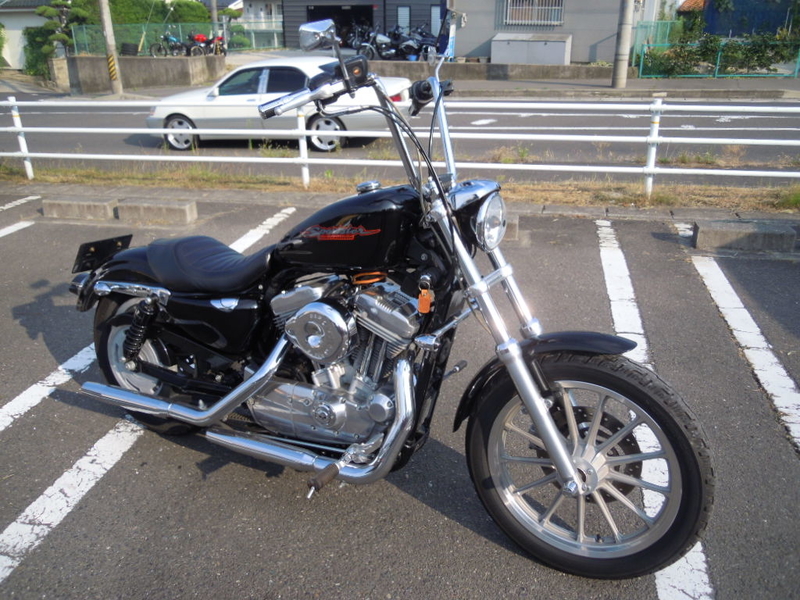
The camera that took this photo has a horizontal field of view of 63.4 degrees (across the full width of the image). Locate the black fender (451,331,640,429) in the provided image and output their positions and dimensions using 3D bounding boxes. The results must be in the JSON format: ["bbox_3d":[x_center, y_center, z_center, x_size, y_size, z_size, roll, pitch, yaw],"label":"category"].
[{"bbox_3d":[0.383,0.249,1.774,0.475,0.385,0.140,12,18,26],"label":"black fender"}]

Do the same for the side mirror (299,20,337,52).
[{"bbox_3d":[-0.178,-0.589,1.446,0.040,0.075,0.110,23,33,37],"label":"side mirror"}]

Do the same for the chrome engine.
[{"bbox_3d":[-0.162,0.160,2.015,0.550,0.500,0.400,11,16,23],"label":"chrome engine"}]

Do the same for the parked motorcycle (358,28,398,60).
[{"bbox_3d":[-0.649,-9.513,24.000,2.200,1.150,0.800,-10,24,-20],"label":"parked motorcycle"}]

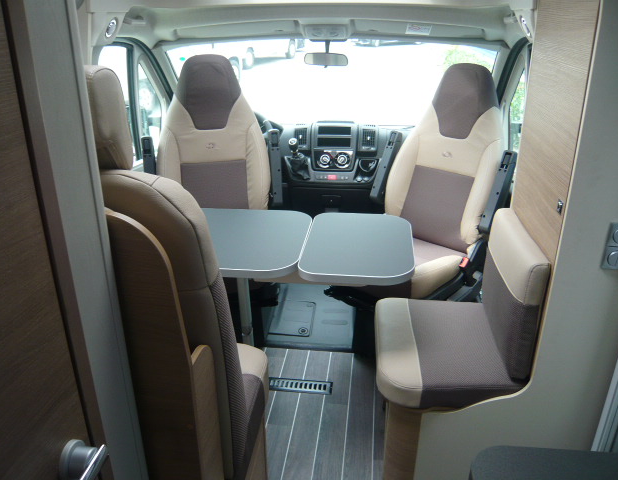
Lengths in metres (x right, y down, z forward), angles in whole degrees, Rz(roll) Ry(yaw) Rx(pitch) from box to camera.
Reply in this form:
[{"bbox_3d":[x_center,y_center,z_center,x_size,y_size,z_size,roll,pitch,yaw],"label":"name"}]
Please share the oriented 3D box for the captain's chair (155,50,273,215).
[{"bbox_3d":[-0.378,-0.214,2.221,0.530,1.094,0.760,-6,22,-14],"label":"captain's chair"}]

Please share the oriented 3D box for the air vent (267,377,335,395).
[{"bbox_3d":[-0.045,0.618,2.192,0.295,0.020,0.088,2,21,7],"label":"air vent"}]

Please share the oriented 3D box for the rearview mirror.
[{"bbox_3d":[0.077,-0.843,2.420,0.205,0.065,0.040,7,22,18],"label":"rearview mirror"}]

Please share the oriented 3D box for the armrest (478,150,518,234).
[{"bbox_3d":[0.792,-0.202,2.185,0.055,0.345,0.070,21,8,43],"label":"armrest"}]

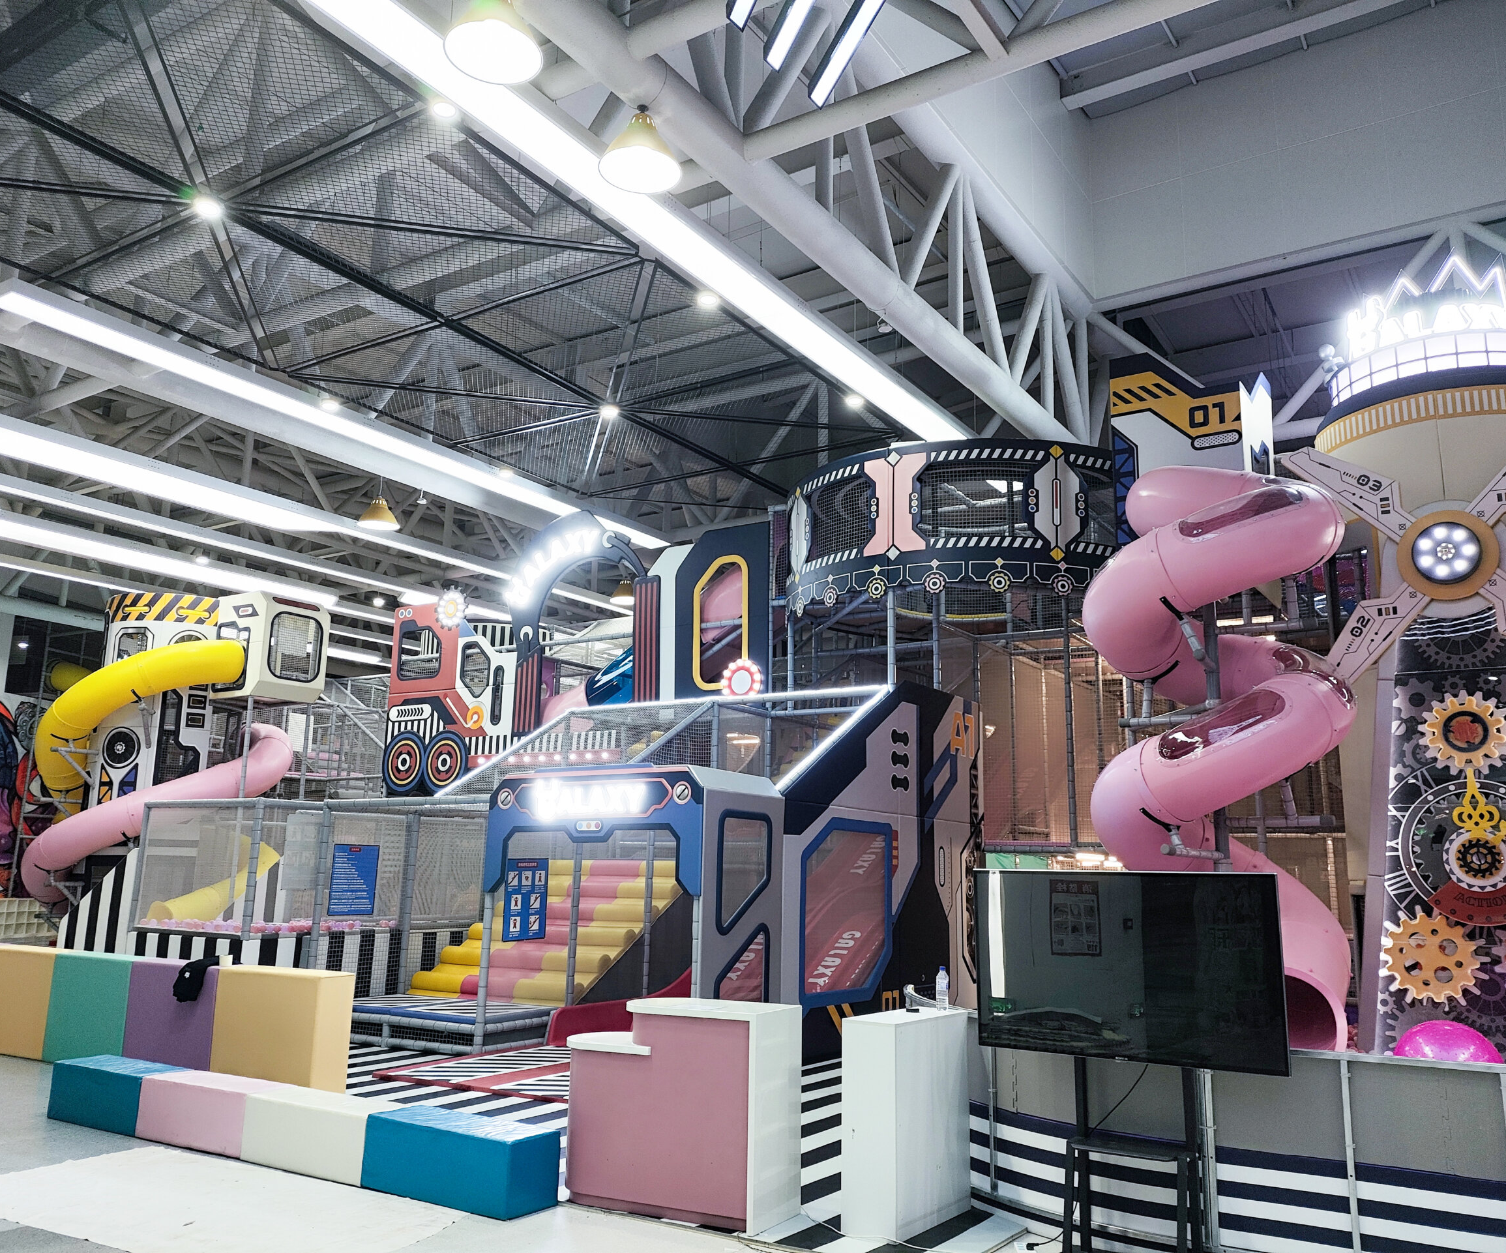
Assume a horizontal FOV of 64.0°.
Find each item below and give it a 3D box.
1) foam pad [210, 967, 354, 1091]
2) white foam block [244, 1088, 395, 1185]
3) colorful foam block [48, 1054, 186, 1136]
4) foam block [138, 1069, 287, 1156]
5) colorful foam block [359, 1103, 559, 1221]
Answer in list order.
[{"bbox_3d":[-3.507,3.020,8.968,1.142,0.888,0.320,-6,-14,31],"label":"foam pad"},{"bbox_3d":[-2.402,2.862,6.800,1.040,0.354,0.330,-6,-14,32],"label":"white foam block"},{"bbox_3d":[-4.152,3.061,7.902,1.035,0.354,0.330,-6,-14,32],"label":"colorful foam block"},{"bbox_3d":[-3.278,2.962,7.352,1.039,0.354,0.330,-6,-14,32],"label":"foam block"},{"bbox_3d":[-1.525,2.762,6.248,1.043,0.354,0.330,-6,-14,32],"label":"colorful foam block"}]

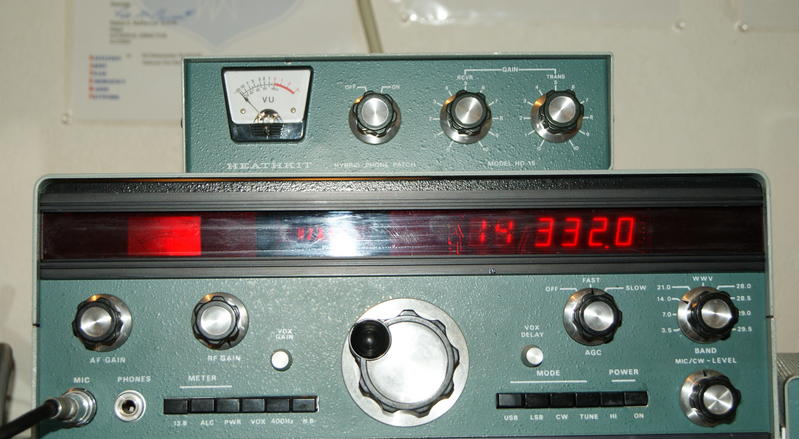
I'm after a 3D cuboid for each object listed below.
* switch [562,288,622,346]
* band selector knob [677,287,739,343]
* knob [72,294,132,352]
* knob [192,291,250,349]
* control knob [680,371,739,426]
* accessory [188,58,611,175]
[{"bbox_3d":[0.098,0.048,0.741,0.029,0.029,0.021,-1,-6,-2],"label":"switch"},{"bbox_3d":[0.156,0.048,0.744,0.029,0.029,0.021,-1,-6,-2],"label":"band selector knob"},{"bbox_3d":[-0.147,0.051,0.731,0.029,0.029,0.021,-1,-6,-2],"label":"knob"},{"bbox_3d":[-0.089,0.050,0.734,0.029,0.029,0.021,-1,-6,-2],"label":"knob"},{"bbox_3d":[0.157,0.089,0.739,0.029,0.029,0.021,-1,-6,-2],"label":"control knob"},{"bbox_3d":[-0.002,-0.049,0.860,0.234,0.070,0.125,-1,-6,-2],"label":"accessory"}]

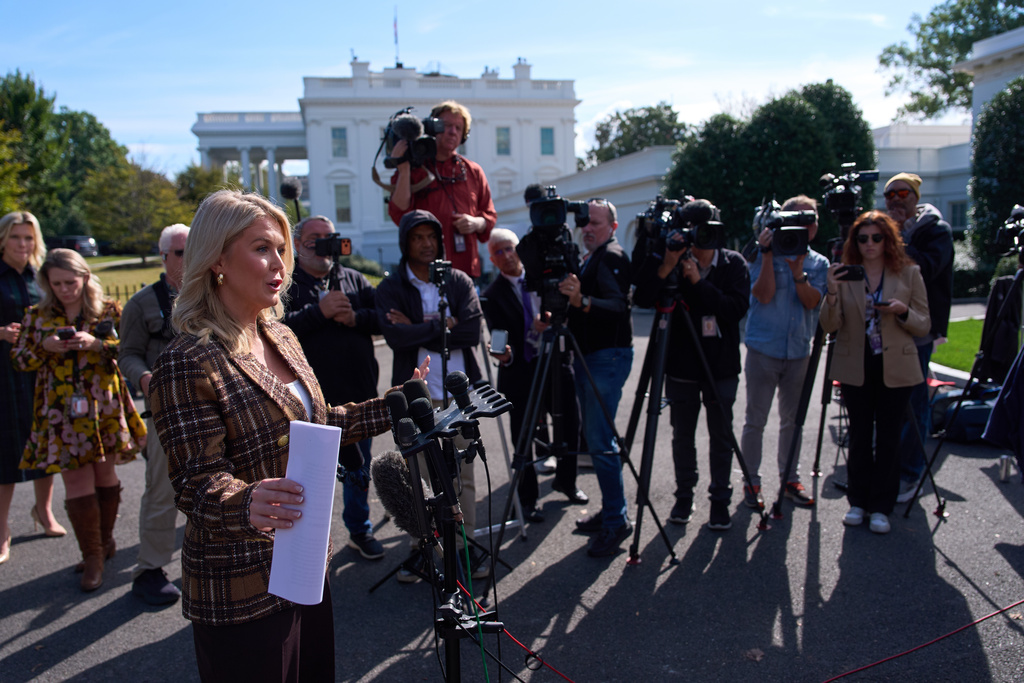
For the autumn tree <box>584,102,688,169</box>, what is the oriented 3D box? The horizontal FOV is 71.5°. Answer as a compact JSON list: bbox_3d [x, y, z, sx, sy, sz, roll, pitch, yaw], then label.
[{"bbox_3d":[11.536,-14.342,65.901,9.800,14.570,9.000,-2,7,0],"label":"autumn tree"}]

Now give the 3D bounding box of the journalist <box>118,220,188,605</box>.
[{"bbox_3d":[-1.494,0.315,3.236,0.420,1.740,0.560,4,9,38],"label":"journalist"}]

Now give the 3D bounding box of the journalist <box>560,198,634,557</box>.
[{"bbox_3d":[0.434,0.185,3.642,0.480,1.790,0.520,-7,9,-36],"label":"journalist"}]

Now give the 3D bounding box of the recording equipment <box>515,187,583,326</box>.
[{"bbox_3d":[0.190,-0.415,3.427,0.320,0.660,0.520,0,7,16],"label":"recording equipment"}]

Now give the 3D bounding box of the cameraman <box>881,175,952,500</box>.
[{"bbox_3d":[2.330,0.019,4.138,0.550,1.870,0.420,5,10,43],"label":"cameraman"}]

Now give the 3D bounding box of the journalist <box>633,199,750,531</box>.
[{"bbox_3d":[0.986,0.153,3.803,0.620,1.770,0.450,0,7,9],"label":"journalist"}]

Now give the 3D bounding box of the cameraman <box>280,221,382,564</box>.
[{"bbox_3d":[-0.916,0.231,3.650,0.580,1.750,0.450,-3,7,-14],"label":"cameraman"}]

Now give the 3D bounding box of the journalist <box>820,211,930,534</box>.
[{"bbox_3d":[1.908,0.180,3.722,0.580,1.690,0.420,2,8,25],"label":"journalist"}]

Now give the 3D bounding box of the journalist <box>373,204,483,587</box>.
[{"bbox_3d":[-0.383,0.249,3.344,0.550,1.760,0.420,-2,7,-6],"label":"journalist"}]

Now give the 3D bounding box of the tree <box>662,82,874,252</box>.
[{"bbox_3d":[8.477,-4.974,23.412,6.300,6.666,5.500,-2,7,0],"label":"tree"}]

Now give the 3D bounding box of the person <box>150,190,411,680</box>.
[{"bbox_3d":[-0.484,0.525,1.533,0.570,1.665,0.500,0,7,16],"label":"person"}]

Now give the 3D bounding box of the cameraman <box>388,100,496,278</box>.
[{"bbox_3d":[-0.345,-0.409,3.940,0.600,1.800,0.450,-2,7,-6],"label":"cameraman"}]

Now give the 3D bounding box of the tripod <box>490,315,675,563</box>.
[{"bbox_3d":[0.169,0.464,3.664,1.030,1.240,0.920,-4,7,-21],"label":"tripod"}]

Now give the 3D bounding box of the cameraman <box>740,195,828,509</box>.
[{"bbox_3d":[1.567,0.085,4.082,0.540,1.800,0.460,0,7,12],"label":"cameraman"}]

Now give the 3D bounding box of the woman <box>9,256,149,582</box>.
[{"bbox_3d":[-2.110,0.369,3.512,0.620,1.620,0.460,-4,7,-19],"label":"woman"}]

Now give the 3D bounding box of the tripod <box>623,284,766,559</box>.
[{"bbox_3d":[0.960,0.362,3.827,0.820,1.342,0.780,-2,7,0],"label":"tripod"}]

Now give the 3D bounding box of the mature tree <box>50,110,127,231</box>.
[{"bbox_3d":[-54.985,-20.501,90.000,13.000,18.000,13.000,-6,8,-30],"label":"mature tree"}]

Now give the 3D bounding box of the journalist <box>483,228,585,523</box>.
[{"bbox_3d":[0.124,0.180,4.104,0.620,1.680,0.480,-1,7,7],"label":"journalist"}]

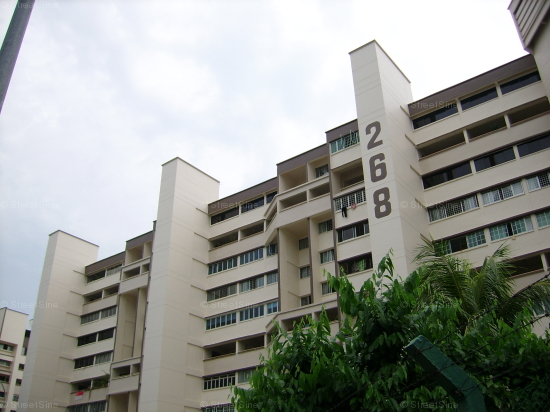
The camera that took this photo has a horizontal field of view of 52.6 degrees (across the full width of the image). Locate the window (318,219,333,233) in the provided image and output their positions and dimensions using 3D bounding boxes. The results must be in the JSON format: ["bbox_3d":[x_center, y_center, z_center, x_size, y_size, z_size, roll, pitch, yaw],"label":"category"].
[{"bbox_3d":[4.227,1.723,46.424,1.430,0.950,0.200,-21,-35,32],"label":"window"}]

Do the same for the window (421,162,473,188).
[{"bbox_3d":[12.283,-2.163,39.648,3.710,1.070,0.200,-21,-35,32],"label":"window"}]

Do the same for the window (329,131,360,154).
[{"bbox_3d":[6.088,-5.400,47.240,2.953,1.120,0.150,-21,-34,32],"label":"window"}]

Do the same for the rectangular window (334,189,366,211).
[{"bbox_3d":[5.857,-0.421,43.181,2.720,1.050,0.200,-21,-35,32],"label":"rectangular window"}]

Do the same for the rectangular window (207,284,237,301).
[{"bbox_3d":[-5.012,8.224,52.642,3.781,1.113,0.200,-20,-33,32],"label":"rectangular window"}]

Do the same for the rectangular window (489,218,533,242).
[{"bbox_3d":[14.993,1.477,35.233,2.830,0.990,0.200,-21,-35,32],"label":"rectangular window"}]

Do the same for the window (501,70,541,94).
[{"bbox_3d":[17.394,-8.708,39.429,2.601,0.927,0.130,-21,-34,32],"label":"window"}]

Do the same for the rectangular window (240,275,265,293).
[{"bbox_3d":[-2.076,7.033,49.713,2.830,0.940,0.200,-21,-35,32],"label":"rectangular window"}]

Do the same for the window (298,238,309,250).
[{"bbox_3d":[2.767,3.383,49.976,1.269,1.055,0.130,-21,-34,32],"label":"window"}]

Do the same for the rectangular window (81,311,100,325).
[{"bbox_3d":[-22.651,13.828,68.185,3.518,1.122,0.130,-21,-34,32],"label":"rectangular window"}]

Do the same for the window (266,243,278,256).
[{"bbox_3d":[-0.204,4.004,50.714,1.197,1.062,0.130,-21,-34,32],"label":"window"}]

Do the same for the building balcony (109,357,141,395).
[{"bbox_3d":[-14.358,17.298,56.039,4.990,3.260,2.000,-21,-35,32],"label":"building balcony"}]

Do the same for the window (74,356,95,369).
[{"bbox_3d":[-23.287,19.202,68.075,3.849,1.120,0.150,-21,-34,32],"label":"window"}]

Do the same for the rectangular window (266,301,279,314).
[{"bbox_3d":[-0.176,8.845,48.151,1.137,0.915,0.130,-21,-34,32],"label":"rectangular window"}]

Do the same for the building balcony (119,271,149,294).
[{"bbox_3d":[-15.970,9.226,64.998,5.091,1.578,1.324,-21,-34,32],"label":"building balcony"}]

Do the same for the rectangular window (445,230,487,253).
[{"bbox_3d":[12.718,2.521,37.972,3.309,1.069,0.150,-21,-34,32],"label":"rectangular window"}]

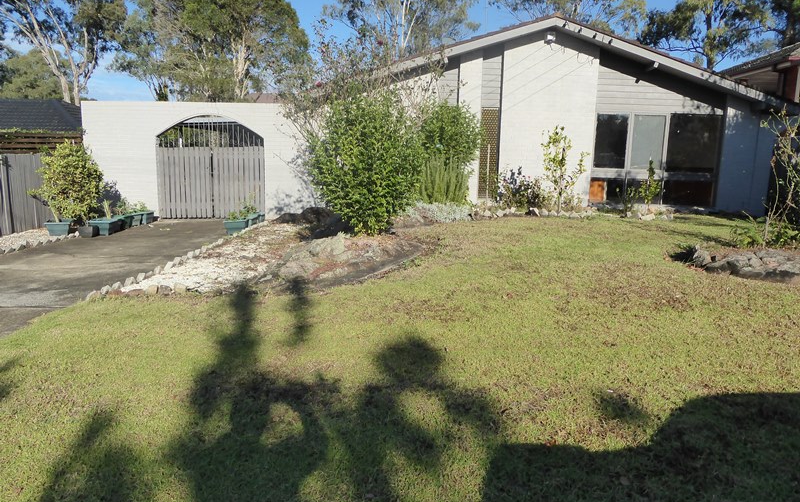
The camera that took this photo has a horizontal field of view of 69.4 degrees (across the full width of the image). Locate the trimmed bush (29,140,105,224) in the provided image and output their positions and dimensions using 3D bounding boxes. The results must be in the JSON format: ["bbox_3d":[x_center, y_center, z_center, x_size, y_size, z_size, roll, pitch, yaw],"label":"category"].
[{"bbox_3d":[-5.958,-1.237,10.360,1.220,1.497,1.200,1,9,0],"label":"trimmed bush"}]

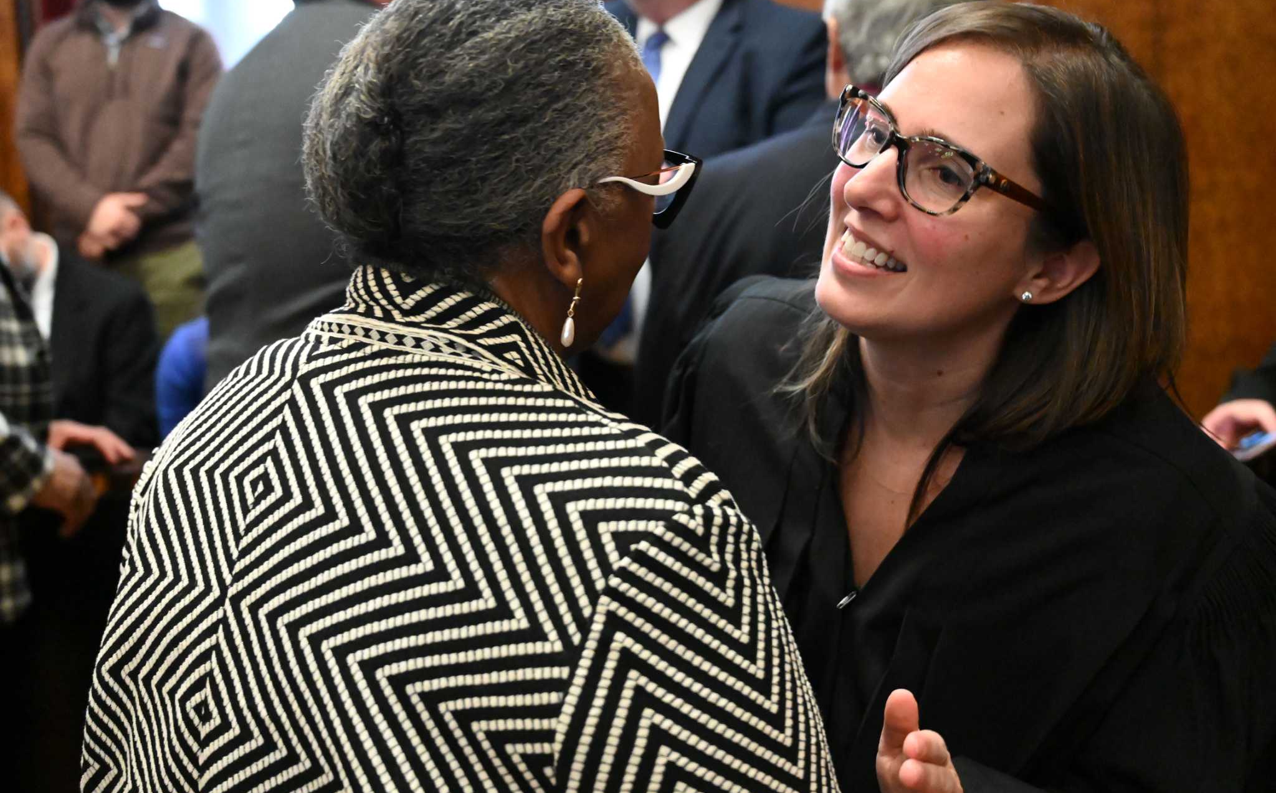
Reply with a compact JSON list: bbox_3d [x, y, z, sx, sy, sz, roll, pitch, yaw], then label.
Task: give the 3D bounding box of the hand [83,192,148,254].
[{"bbox_3d":[-1.274,-0.424,3.800,0.150,0.150,0.100,0,10,-6],"label":"hand"}]

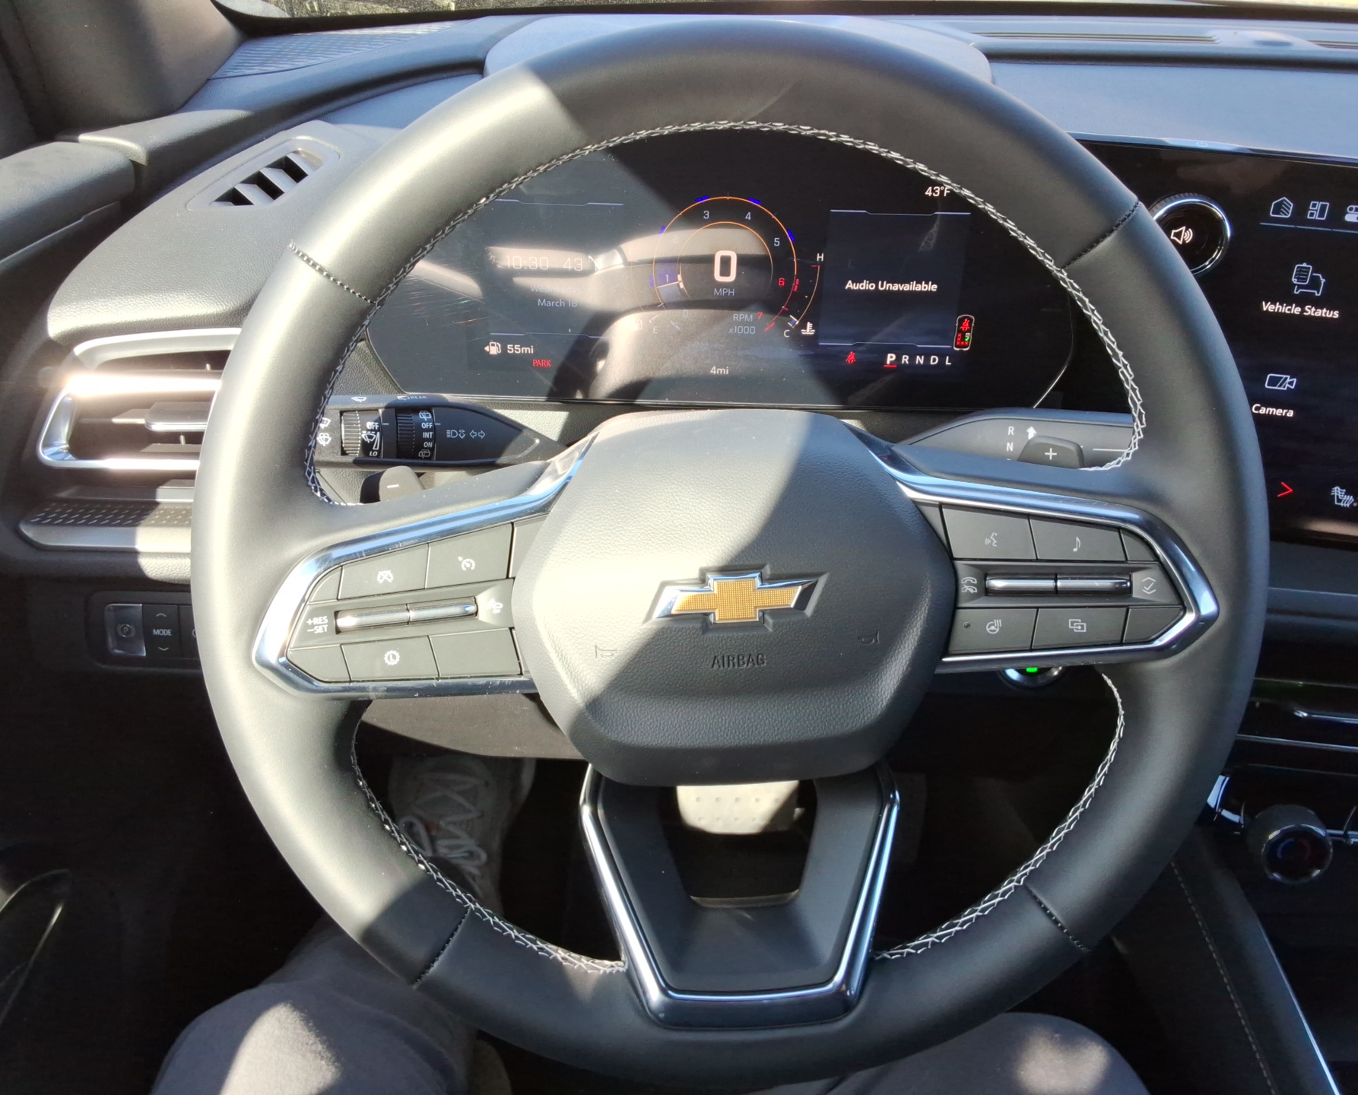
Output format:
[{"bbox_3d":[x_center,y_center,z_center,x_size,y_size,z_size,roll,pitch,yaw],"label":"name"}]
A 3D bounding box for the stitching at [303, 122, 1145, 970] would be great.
[{"bbox_3d":[0.016,0.000,0.410,0.292,0.294,0.022,-3,3,0],"label":"stitching"}]

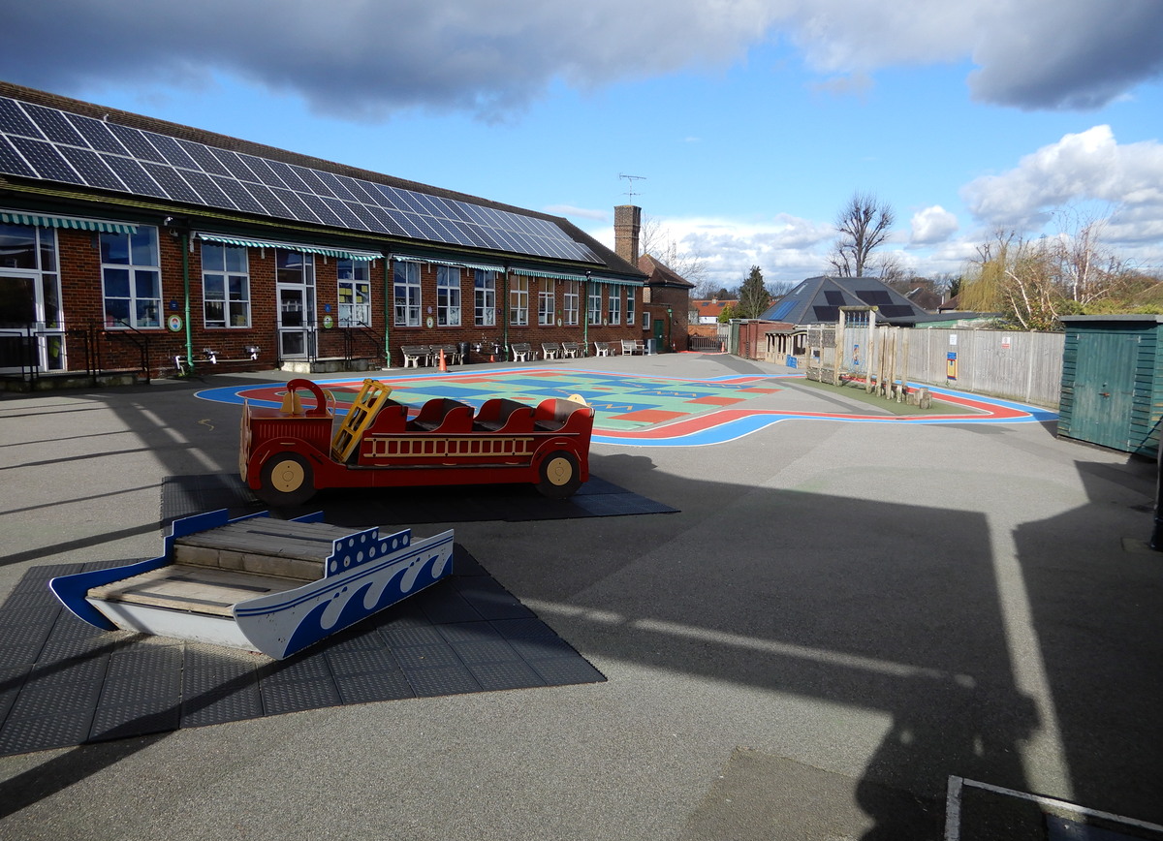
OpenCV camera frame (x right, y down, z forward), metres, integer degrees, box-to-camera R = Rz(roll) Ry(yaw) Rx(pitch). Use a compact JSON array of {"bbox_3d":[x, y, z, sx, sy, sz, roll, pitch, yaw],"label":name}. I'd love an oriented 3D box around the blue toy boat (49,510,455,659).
[{"bbox_3d":[-1.689,0.828,4.666,1.060,0.504,2.105,4,4,18],"label":"blue toy boat"}]

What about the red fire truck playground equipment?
[{"bbox_3d":[-1.545,0.159,7.798,3.262,1.086,1.005,1,6,-25],"label":"red fire truck playground equipment"}]

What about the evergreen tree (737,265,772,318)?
[{"bbox_3d":[13.148,-8.645,61.404,2.700,6.154,2.700,0,7,0],"label":"evergreen tree"}]

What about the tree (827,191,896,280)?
[{"bbox_3d":[22.498,-12.035,65.017,5.200,12.400,5.200,0,7,0],"label":"tree"}]

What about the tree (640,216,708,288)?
[{"bbox_3d":[7.829,-11.977,69.054,6.000,10.897,6.000,0,7,0],"label":"tree"}]

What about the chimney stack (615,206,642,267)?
[{"bbox_3d":[2.760,-10.761,47.541,1.100,3.755,1.400,4,8,27],"label":"chimney stack"}]

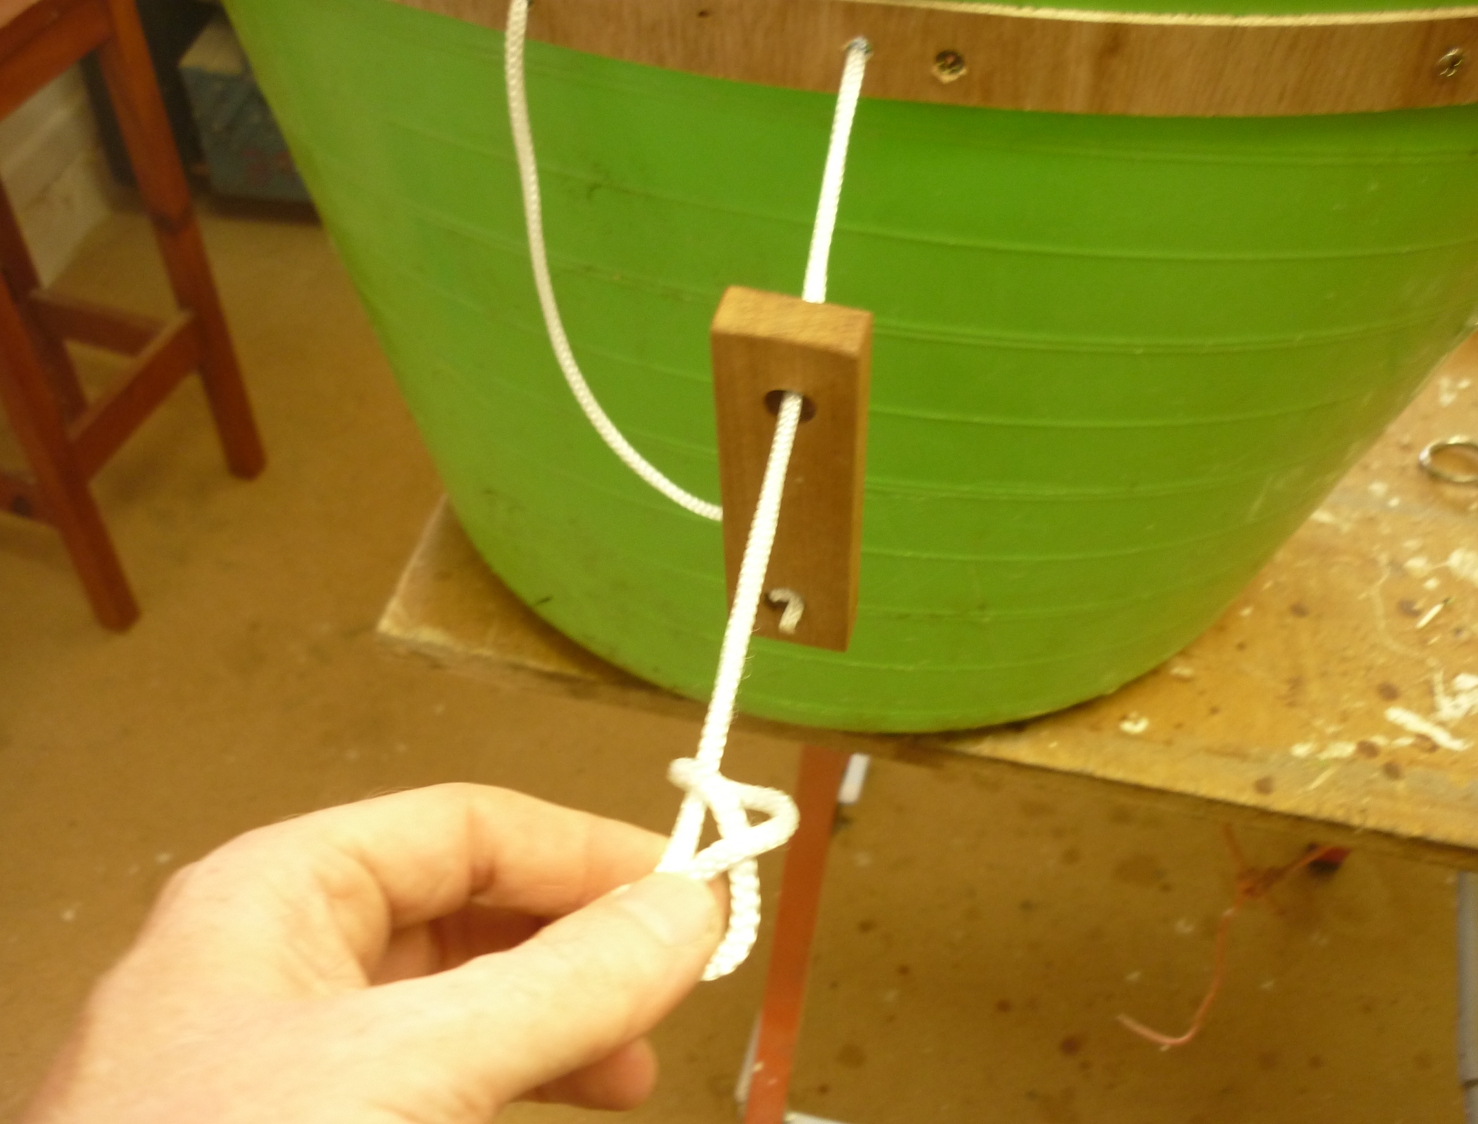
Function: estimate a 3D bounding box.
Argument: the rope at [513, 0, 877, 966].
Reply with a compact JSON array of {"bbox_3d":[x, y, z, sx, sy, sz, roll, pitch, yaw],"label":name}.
[{"bbox_3d":[-0.017,-0.035,0.337,0.089,0.128,0.224,3,31,-4],"label":"rope"}]

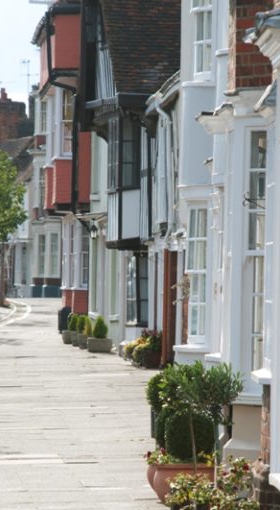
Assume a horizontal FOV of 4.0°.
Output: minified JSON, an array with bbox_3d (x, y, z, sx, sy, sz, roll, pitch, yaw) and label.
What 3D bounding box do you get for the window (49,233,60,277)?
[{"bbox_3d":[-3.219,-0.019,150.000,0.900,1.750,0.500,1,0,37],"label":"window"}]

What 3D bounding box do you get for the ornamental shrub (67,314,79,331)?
[{"bbox_3d":[-1.270,1.279,75.500,0.240,0.320,0.240,1,0,0],"label":"ornamental shrub"}]

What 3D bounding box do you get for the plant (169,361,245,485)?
[{"bbox_3d":[0.456,1.251,27.300,0.530,1.040,0.530,1,0,0],"label":"plant"}]

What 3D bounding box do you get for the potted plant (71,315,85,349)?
[{"bbox_3d":[-1.139,1.413,73.800,0.360,0.620,0.360,1,0,0],"label":"potted plant"}]

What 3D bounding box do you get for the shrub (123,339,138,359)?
[{"bbox_3d":[-0.154,1.514,64.500,0.280,0.330,0.280,1,0,17],"label":"shrub"}]

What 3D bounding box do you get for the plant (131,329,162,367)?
[{"bbox_3d":[0.109,1.450,61.800,0.480,0.620,0.480,1,0,0],"label":"plant"}]

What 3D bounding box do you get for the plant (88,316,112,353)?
[{"bbox_3d":[-0.683,1.324,67.200,0.420,0.640,0.400,1,0,17],"label":"plant"}]

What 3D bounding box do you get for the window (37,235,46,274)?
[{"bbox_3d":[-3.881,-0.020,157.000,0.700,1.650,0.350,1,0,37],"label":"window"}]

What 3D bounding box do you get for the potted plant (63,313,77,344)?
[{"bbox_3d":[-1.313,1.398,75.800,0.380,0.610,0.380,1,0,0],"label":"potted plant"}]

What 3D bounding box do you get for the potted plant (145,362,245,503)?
[{"bbox_3d":[0.405,1.319,29.600,0.740,1.050,0.680,1,0,0],"label":"potted plant"}]

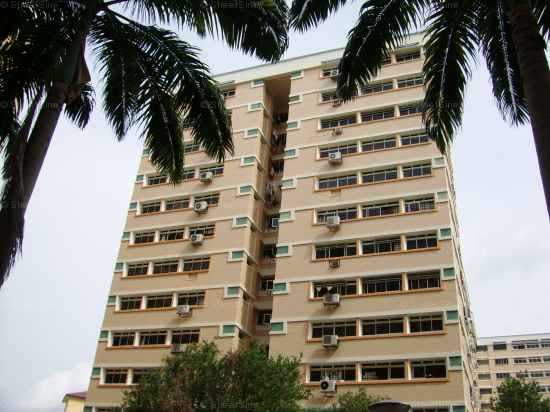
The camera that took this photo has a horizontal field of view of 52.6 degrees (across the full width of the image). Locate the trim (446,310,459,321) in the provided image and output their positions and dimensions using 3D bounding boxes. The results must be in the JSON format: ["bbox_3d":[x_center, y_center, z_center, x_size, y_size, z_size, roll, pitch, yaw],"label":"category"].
[{"bbox_3d":[10.480,6.464,32.763,0.700,0.570,0.120,-8,-33,20],"label":"trim"}]

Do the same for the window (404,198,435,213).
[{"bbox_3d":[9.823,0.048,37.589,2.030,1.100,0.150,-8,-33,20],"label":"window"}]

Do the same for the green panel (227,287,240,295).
[{"bbox_3d":[-2.760,5.709,37.201,0.900,0.590,0.100,-7,-33,20],"label":"green panel"}]

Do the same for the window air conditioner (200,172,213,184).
[{"bbox_3d":[-5.594,-2.345,45.072,0.870,0.640,0.340,-8,-32,21],"label":"window air conditioner"}]

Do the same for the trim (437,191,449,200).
[{"bbox_3d":[11.113,-0.679,36.834,0.680,0.550,0.100,-7,-33,20],"label":"trim"}]

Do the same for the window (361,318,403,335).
[{"bbox_3d":[6.404,7.214,32.836,2.510,1.130,0.100,-7,-33,20],"label":"window"}]

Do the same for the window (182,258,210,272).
[{"bbox_3d":[-5.614,4.317,40.144,2.170,1.170,0.100,-7,-33,20],"label":"window"}]

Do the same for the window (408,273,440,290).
[{"bbox_3d":[9.315,4.730,34.698,1.950,0.980,0.120,-7,-33,20],"label":"window"}]

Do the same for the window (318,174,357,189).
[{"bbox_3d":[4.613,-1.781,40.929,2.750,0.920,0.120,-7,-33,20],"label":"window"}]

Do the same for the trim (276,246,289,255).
[{"bbox_3d":[0.515,3.091,39.201,0.880,0.600,0.100,-8,-32,21],"label":"trim"}]

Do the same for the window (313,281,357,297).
[{"bbox_3d":[3.812,5.329,35.313,2.860,1.070,0.140,-7,-33,20],"label":"window"}]

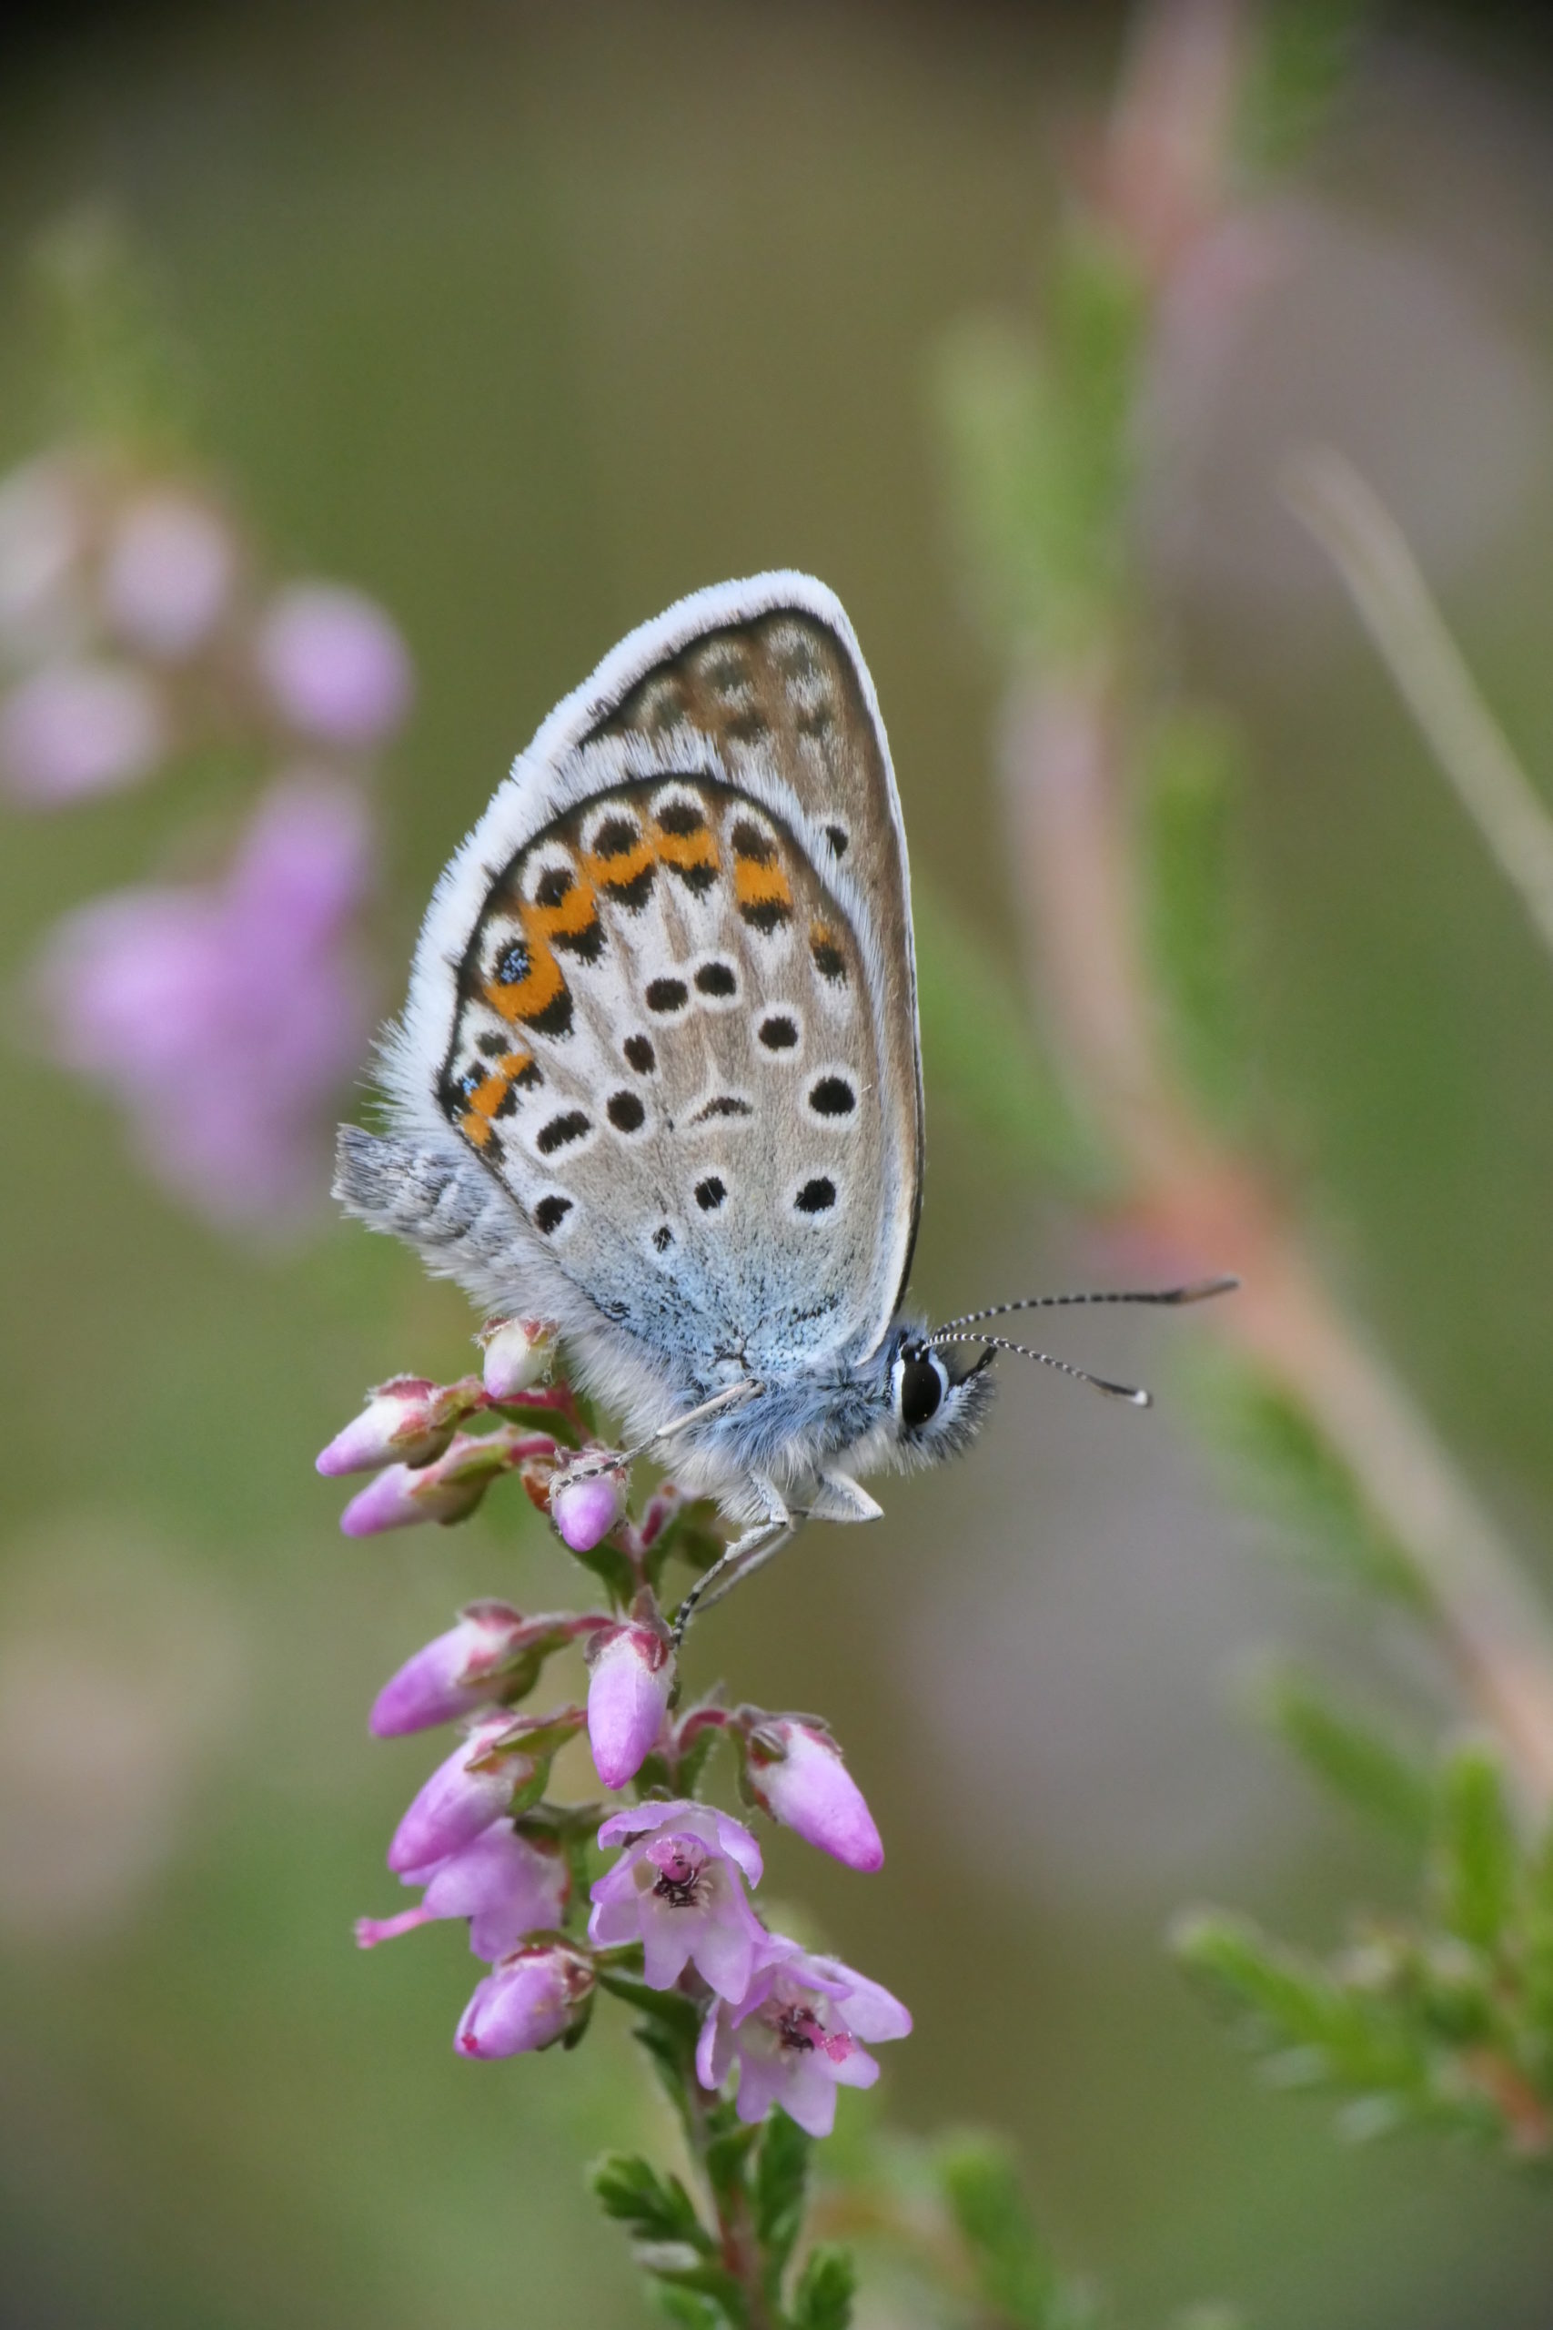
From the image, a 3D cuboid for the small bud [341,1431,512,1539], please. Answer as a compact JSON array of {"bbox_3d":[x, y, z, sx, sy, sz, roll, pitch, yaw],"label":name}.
[{"bbox_3d":[-0.006,0.006,0.225,0.003,0.002,0.002,-26,15,-9],"label":"small bud"}]

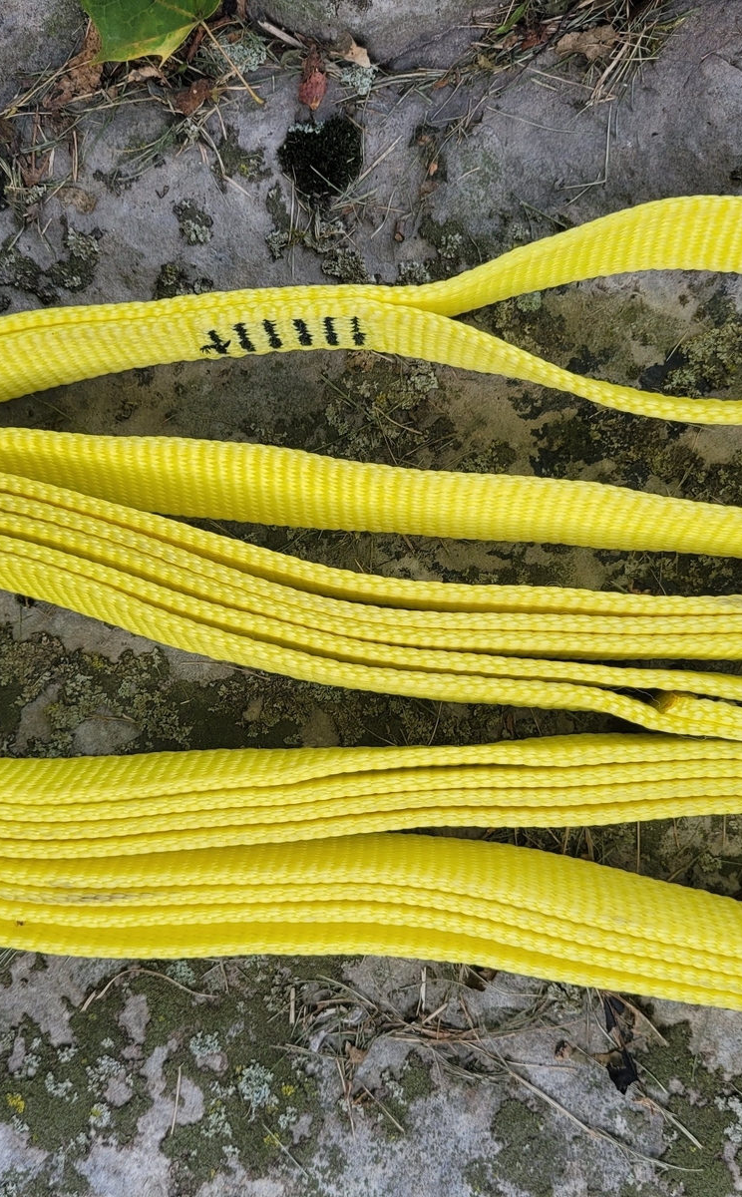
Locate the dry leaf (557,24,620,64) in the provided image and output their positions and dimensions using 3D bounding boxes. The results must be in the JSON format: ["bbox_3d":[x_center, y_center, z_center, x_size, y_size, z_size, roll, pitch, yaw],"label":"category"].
[{"bbox_3d":[0.050,-0.128,0.278,0.015,0.005,0.008,-14,87,-1],"label":"dry leaf"}]

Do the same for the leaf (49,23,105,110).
[{"bbox_3d":[-0.067,-0.123,0.276,0.010,0.007,0.022,25,87,1],"label":"leaf"}]

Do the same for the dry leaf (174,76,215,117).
[{"bbox_3d":[-0.041,-0.116,0.277,0.011,0.005,0.007,-45,88,-2],"label":"dry leaf"}]

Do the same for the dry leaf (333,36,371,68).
[{"bbox_3d":[-0.004,-0.126,0.277,0.010,0.006,0.006,31,87,2],"label":"dry leaf"}]

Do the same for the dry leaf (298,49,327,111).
[{"bbox_3d":[-0.014,-0.120,0.277,0.006,0.005,0.014,8,87,0],"label":"dry leaf"}]

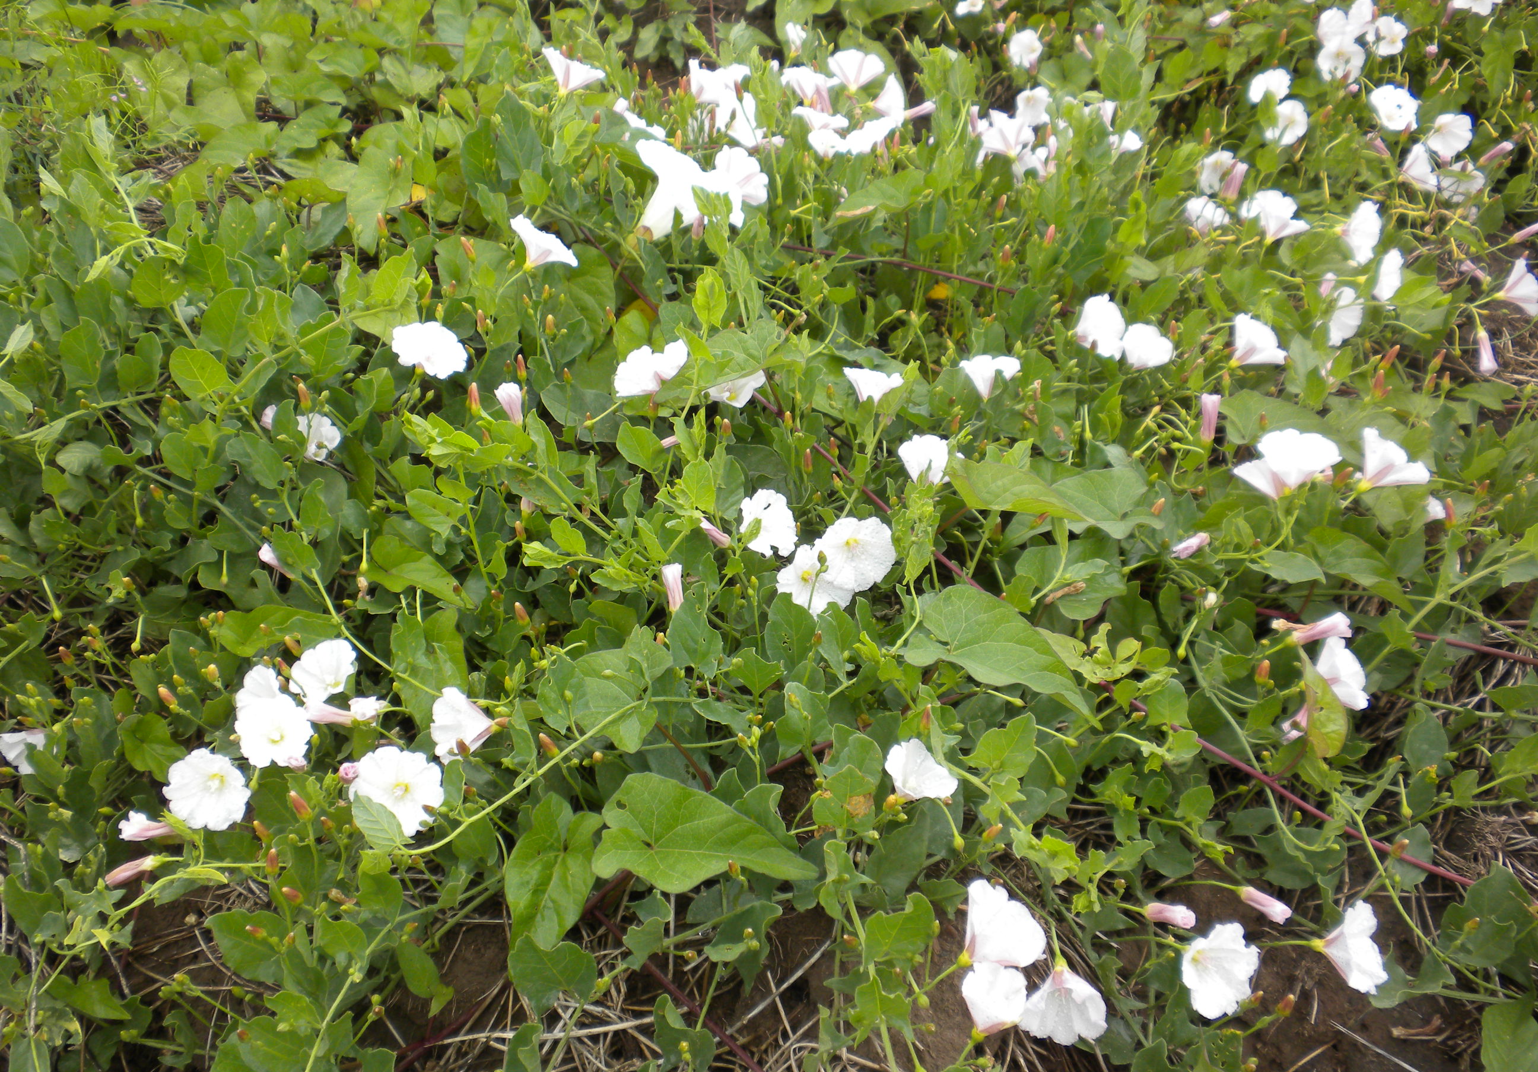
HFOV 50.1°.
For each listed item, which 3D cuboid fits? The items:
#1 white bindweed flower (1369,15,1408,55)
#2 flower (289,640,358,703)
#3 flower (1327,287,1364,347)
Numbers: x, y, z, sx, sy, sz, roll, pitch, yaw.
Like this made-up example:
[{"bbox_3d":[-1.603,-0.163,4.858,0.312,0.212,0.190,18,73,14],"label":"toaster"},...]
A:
[{"bbox_3d":[0.376,-0.302,1.000,0.024,0.024,0.017,14,2,16],"label":"white bindweed flower"},{"bbox_3d":[-0.168,0.056,0.635,0.028,0.018,0.028,-39,53,-9],"label":"flower"},{"bbox_3d":[0.314,-0.118,0.907,0.020,0.034,0.034,-16,42,9],"label":"flower"}]

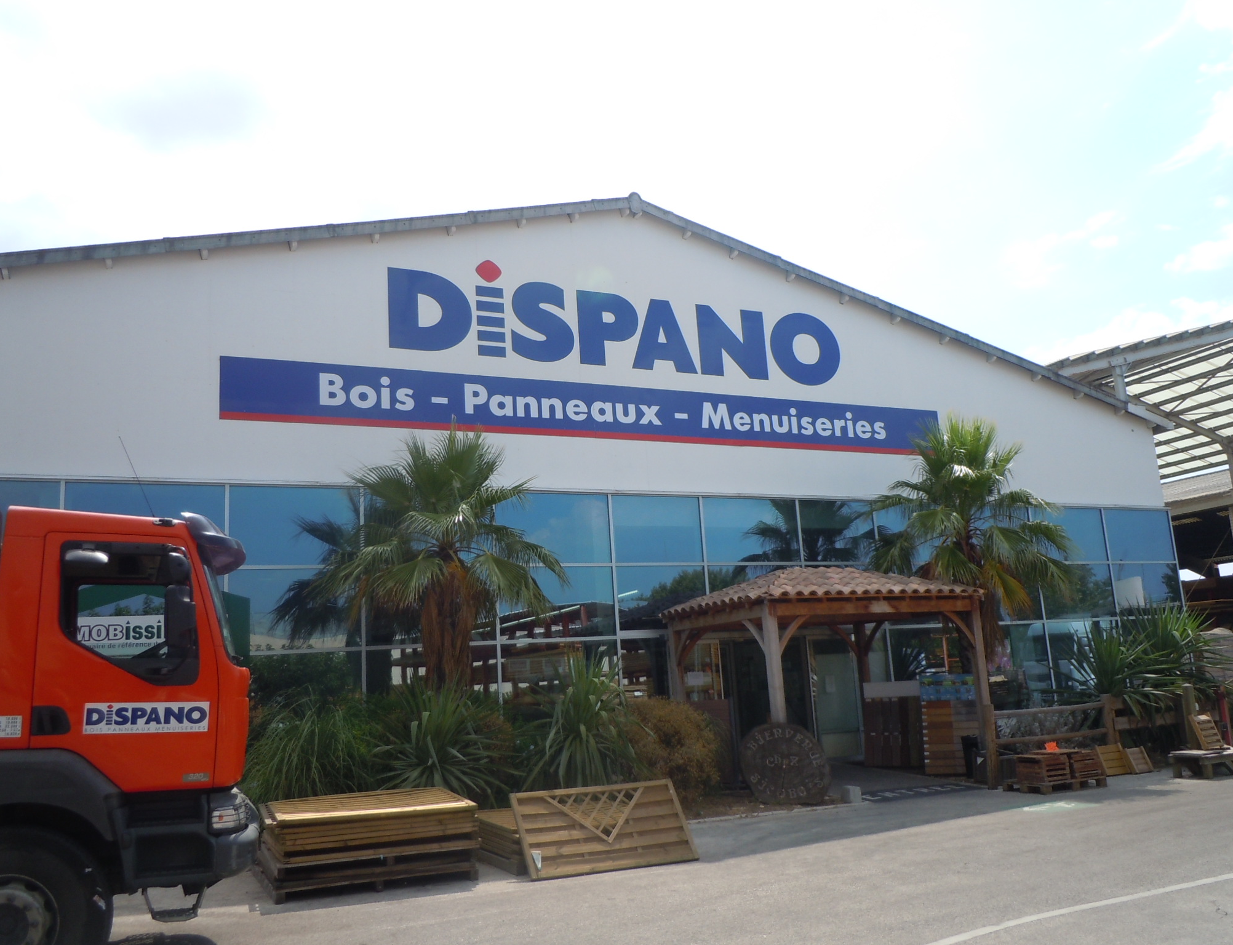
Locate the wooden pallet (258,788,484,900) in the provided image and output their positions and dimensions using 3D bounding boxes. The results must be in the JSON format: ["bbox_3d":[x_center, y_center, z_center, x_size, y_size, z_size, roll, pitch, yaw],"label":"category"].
[{"bbox_3d":[-2.608,3.724,10.323,1.860,0.700,1.900,2,-12,-25],"label":"wooden pallet"}]

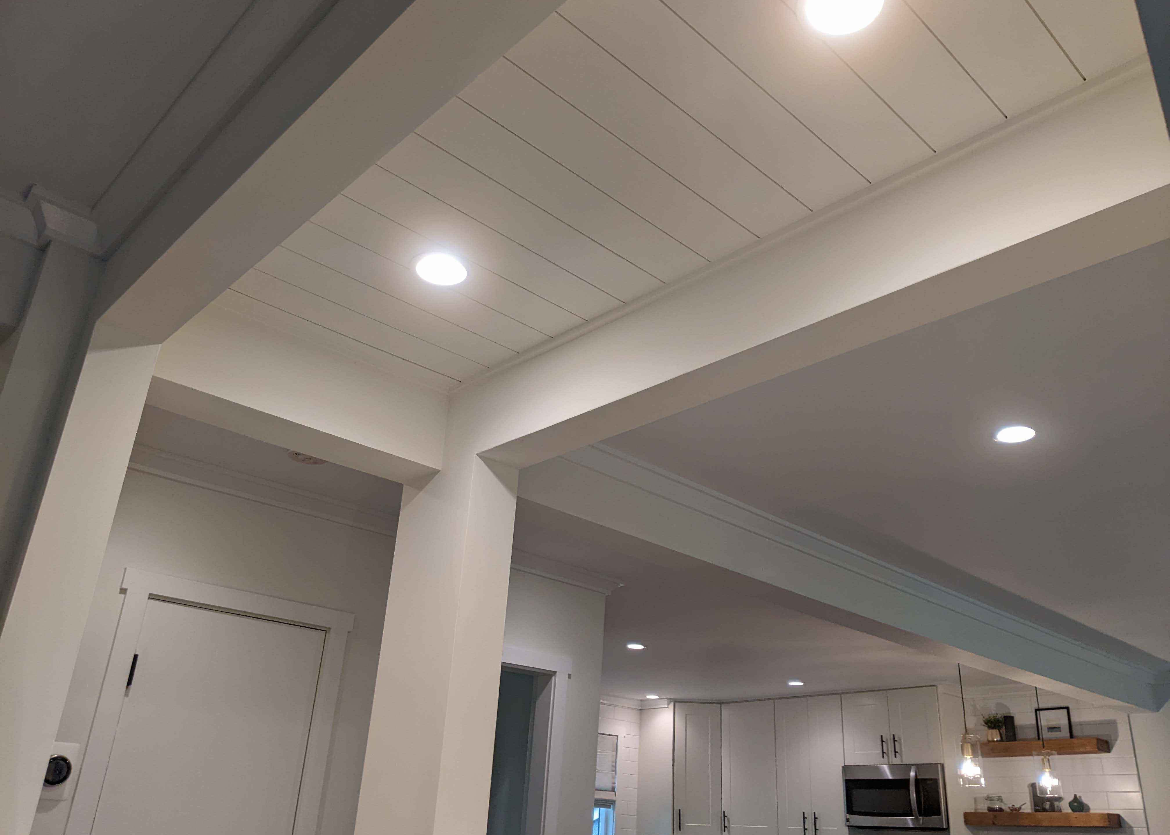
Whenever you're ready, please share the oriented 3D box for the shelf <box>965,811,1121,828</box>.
[{"bbox_3d":[2.963,2.625,5.951,0.200,0.076,0.912,23,-31,-38],"label":"shelf"}]

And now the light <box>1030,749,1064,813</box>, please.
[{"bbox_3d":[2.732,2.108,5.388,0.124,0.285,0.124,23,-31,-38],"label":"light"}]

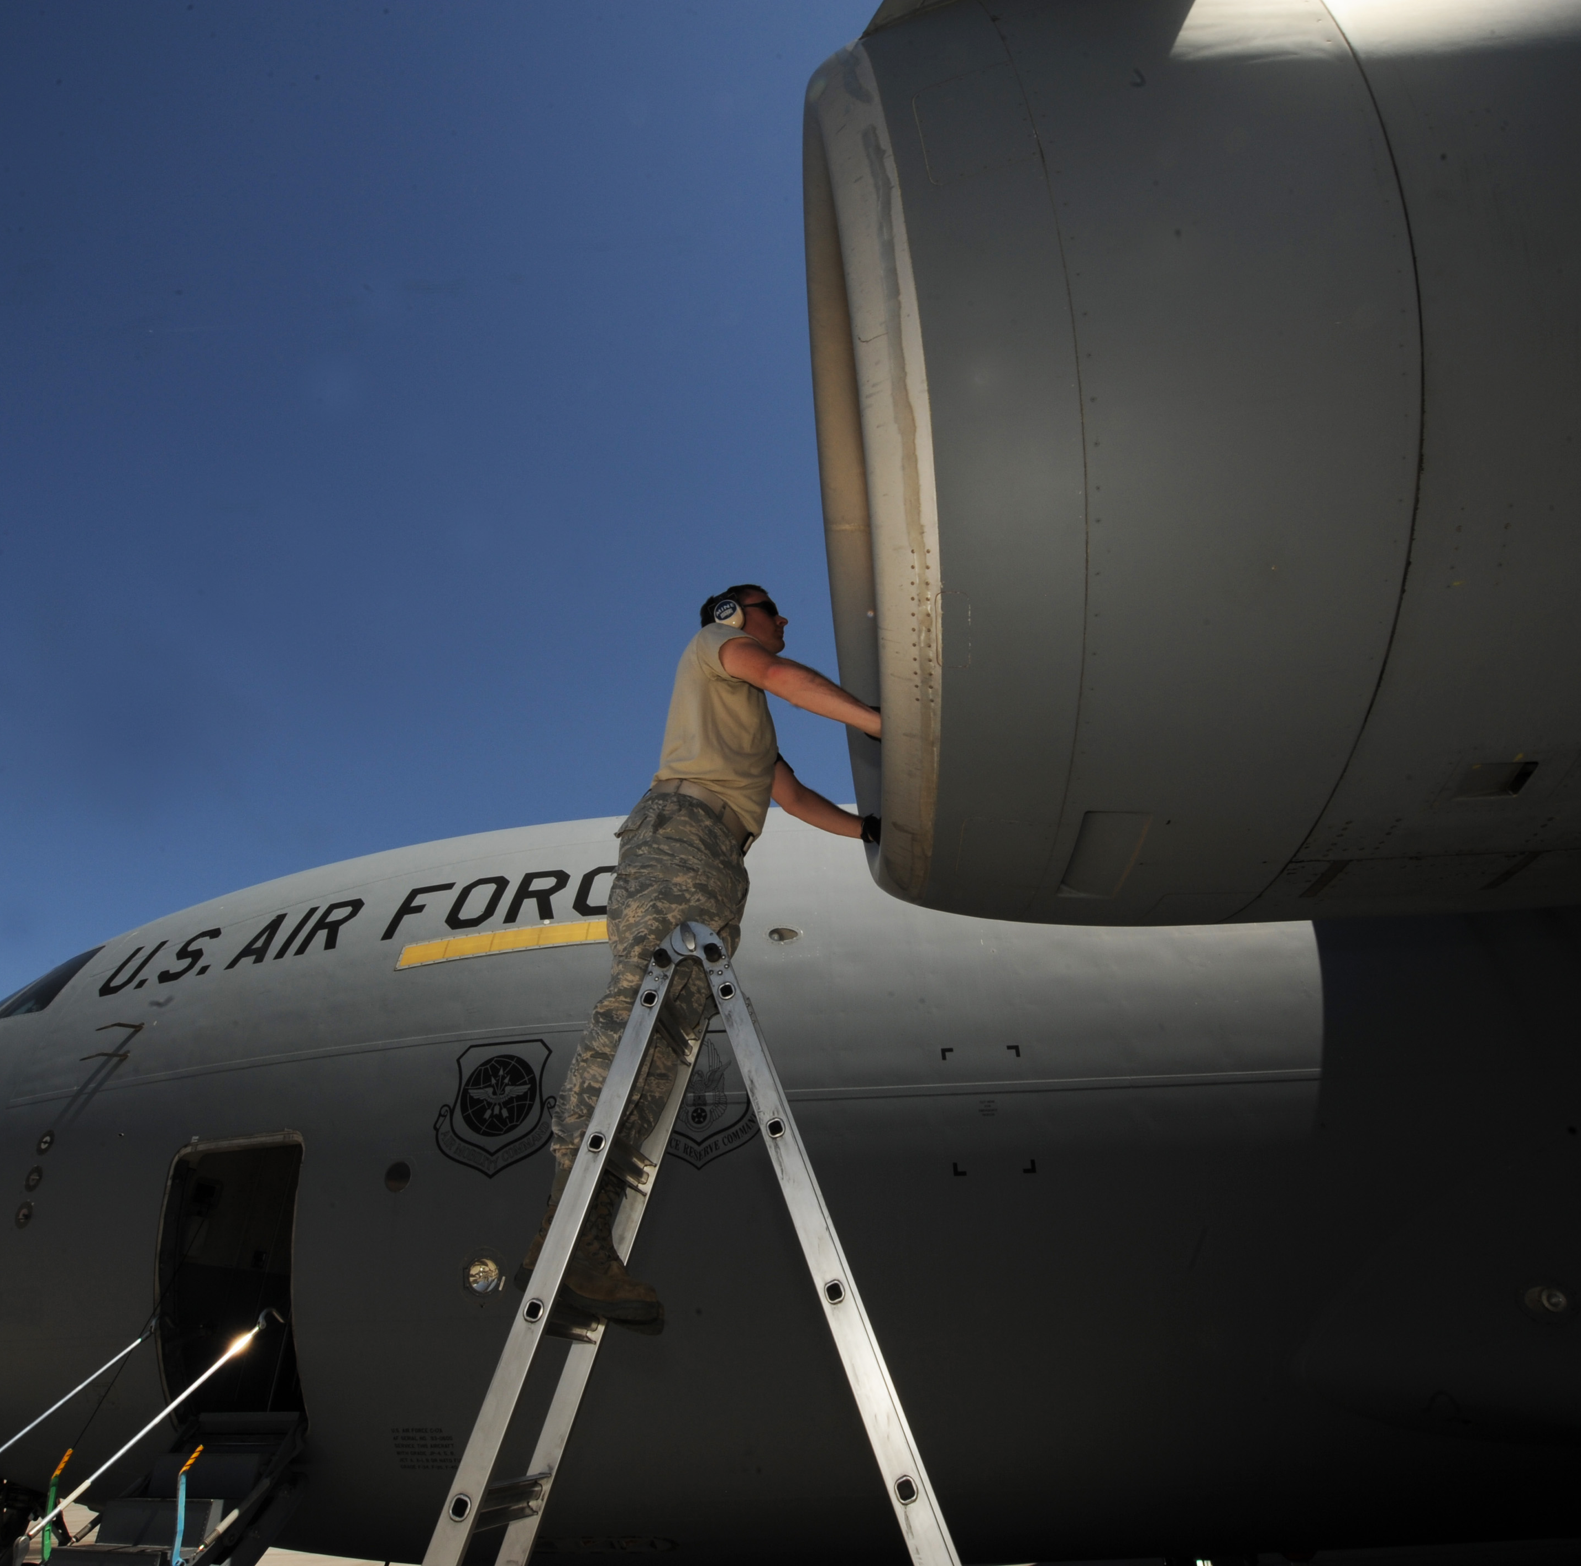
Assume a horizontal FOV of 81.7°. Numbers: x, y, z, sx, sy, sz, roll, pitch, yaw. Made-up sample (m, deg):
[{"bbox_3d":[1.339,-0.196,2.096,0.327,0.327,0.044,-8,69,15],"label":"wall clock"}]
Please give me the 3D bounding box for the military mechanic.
[{"bbox_3d":[-0.118,0.223,2.152,0.850,1.790,0.550,-1,-34,-2],"label":"military mechanic"}]

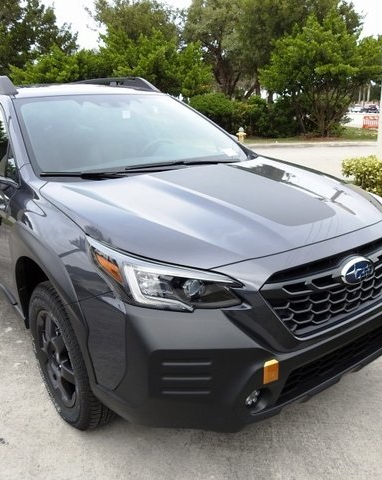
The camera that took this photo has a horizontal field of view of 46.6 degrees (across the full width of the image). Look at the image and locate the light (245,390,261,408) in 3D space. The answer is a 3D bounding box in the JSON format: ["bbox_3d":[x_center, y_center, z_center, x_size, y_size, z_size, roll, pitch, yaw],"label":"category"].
[{"bbox_3d":[0.215,0.563,1.597,0.085,0.080,0.055,-14,20,-35],"label":"light"}]

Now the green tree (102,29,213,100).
[{"bbox_3d":[-1.931,-7.928,22.967,5.700,5.500,5.200,-3,16,-3],"label":"green tree"}]

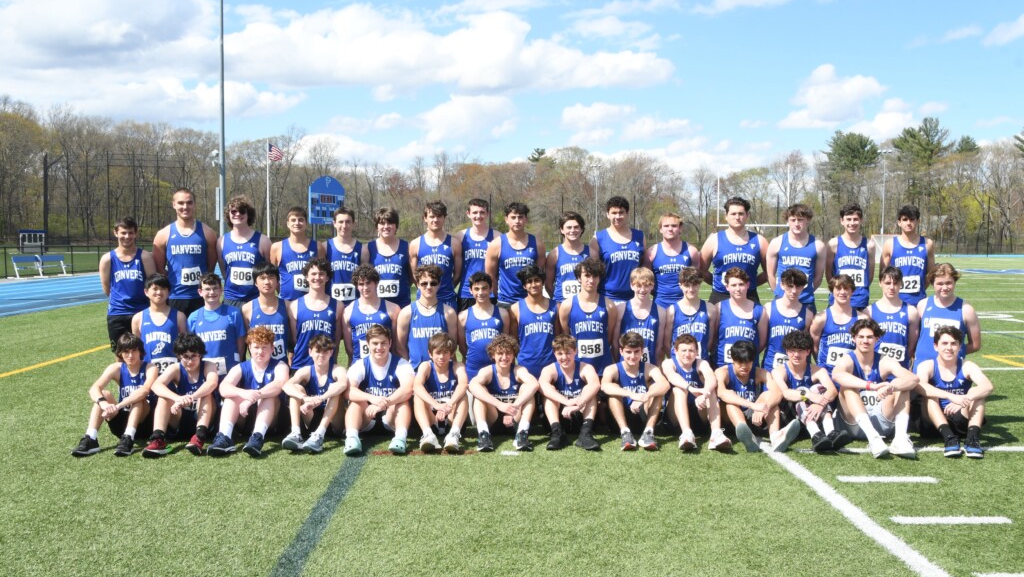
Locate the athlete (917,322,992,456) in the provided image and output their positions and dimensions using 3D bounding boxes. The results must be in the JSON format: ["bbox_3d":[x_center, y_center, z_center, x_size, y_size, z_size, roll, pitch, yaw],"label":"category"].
[{"bbox_3d":[3.278,0.709,6.970,0.560,0.853,0.860,1,3,18],"label":"athlete"}]

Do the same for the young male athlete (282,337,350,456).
[{"bbox_3d":[-1.464,0.744,7.048,0.500,0.780,0.760,0,3,-4],"label":"young male athlete"}]

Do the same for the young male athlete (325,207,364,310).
[{"bbox_3d":[-1.393,0.181,7.772,0.430,1.699,0.310,0,3,-5],"label":"young male athlete"}]

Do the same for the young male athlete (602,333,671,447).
[{"bbox_3d":[0.916,0.710,6.918,0.480,0.768,0.820,1,3,3],"label":"young male athlete"}]

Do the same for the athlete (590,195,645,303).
[{"bbox_3d":[0.929,0.147,8.217,0.524,1.881,0.350,0,3,3],"label":"athlete"}]

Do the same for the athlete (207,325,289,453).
[{"bbox_3d":[-1.926,0.715,7.017,0.540,0.841,0.800,0,3,-5],"label":"athlete"}]

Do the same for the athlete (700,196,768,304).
[{"bbox_3d":[1.946,0.147,8.217,0.603,1.881,0.350,0,3,7],"label":"athlete"}]

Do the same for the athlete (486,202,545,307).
[{"bbox_3d":[0.023,0.166,7.770,0.470,1.750,0.320,0,3,0],"label":"athlete"}]

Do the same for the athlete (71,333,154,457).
[{"bbox_3d":[-2.965,0.738,7.002,0.600,0.793,0.880,-1,3,-13],"label":"athlete"}]

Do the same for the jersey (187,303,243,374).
[{"bbox_3d":[-2.417,0.429,7.673,0.460,0.613,0.260,-1,3,-10],"label":"jersey"}]

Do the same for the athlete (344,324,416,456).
[{"bbox_3d":[-0.959,0.674,6.817,0.520,0.823,0.850,0,3,-3],"label":"athlete"}]

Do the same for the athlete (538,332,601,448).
[{"bbox_3d":[0.435,0.748,7.155,0.462,0.785,0.860,0,3,2],"label":"athlete"}]

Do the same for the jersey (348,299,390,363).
[{"bbox_3d":[-1.147,0.356,7.669,0.370,0.531,0.250,0,3,-7],"label":"jersey"}]

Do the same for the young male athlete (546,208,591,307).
[{"bbox_3d":[0.520,0.200,8.222,0.470,1.744,0.330,0,3,1],"label":"young male athlete"}]

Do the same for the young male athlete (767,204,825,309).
[{"bbox_3d":[2.483,0.178,8.219,0.524,1.821,0.350,0,3,8],"label":"young male athlete"}]

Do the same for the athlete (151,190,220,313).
[{"bbox_3d":[-2.691,0.099,7.768,0.540,1.845,0.340,0,3,-10],"label":"athlete"}]

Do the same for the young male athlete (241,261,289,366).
[{"bbox_3d":[-2.032,0.432,7.786,0.401,1.317,0.520,-1,3,-10],"label":"young male athlete"}]

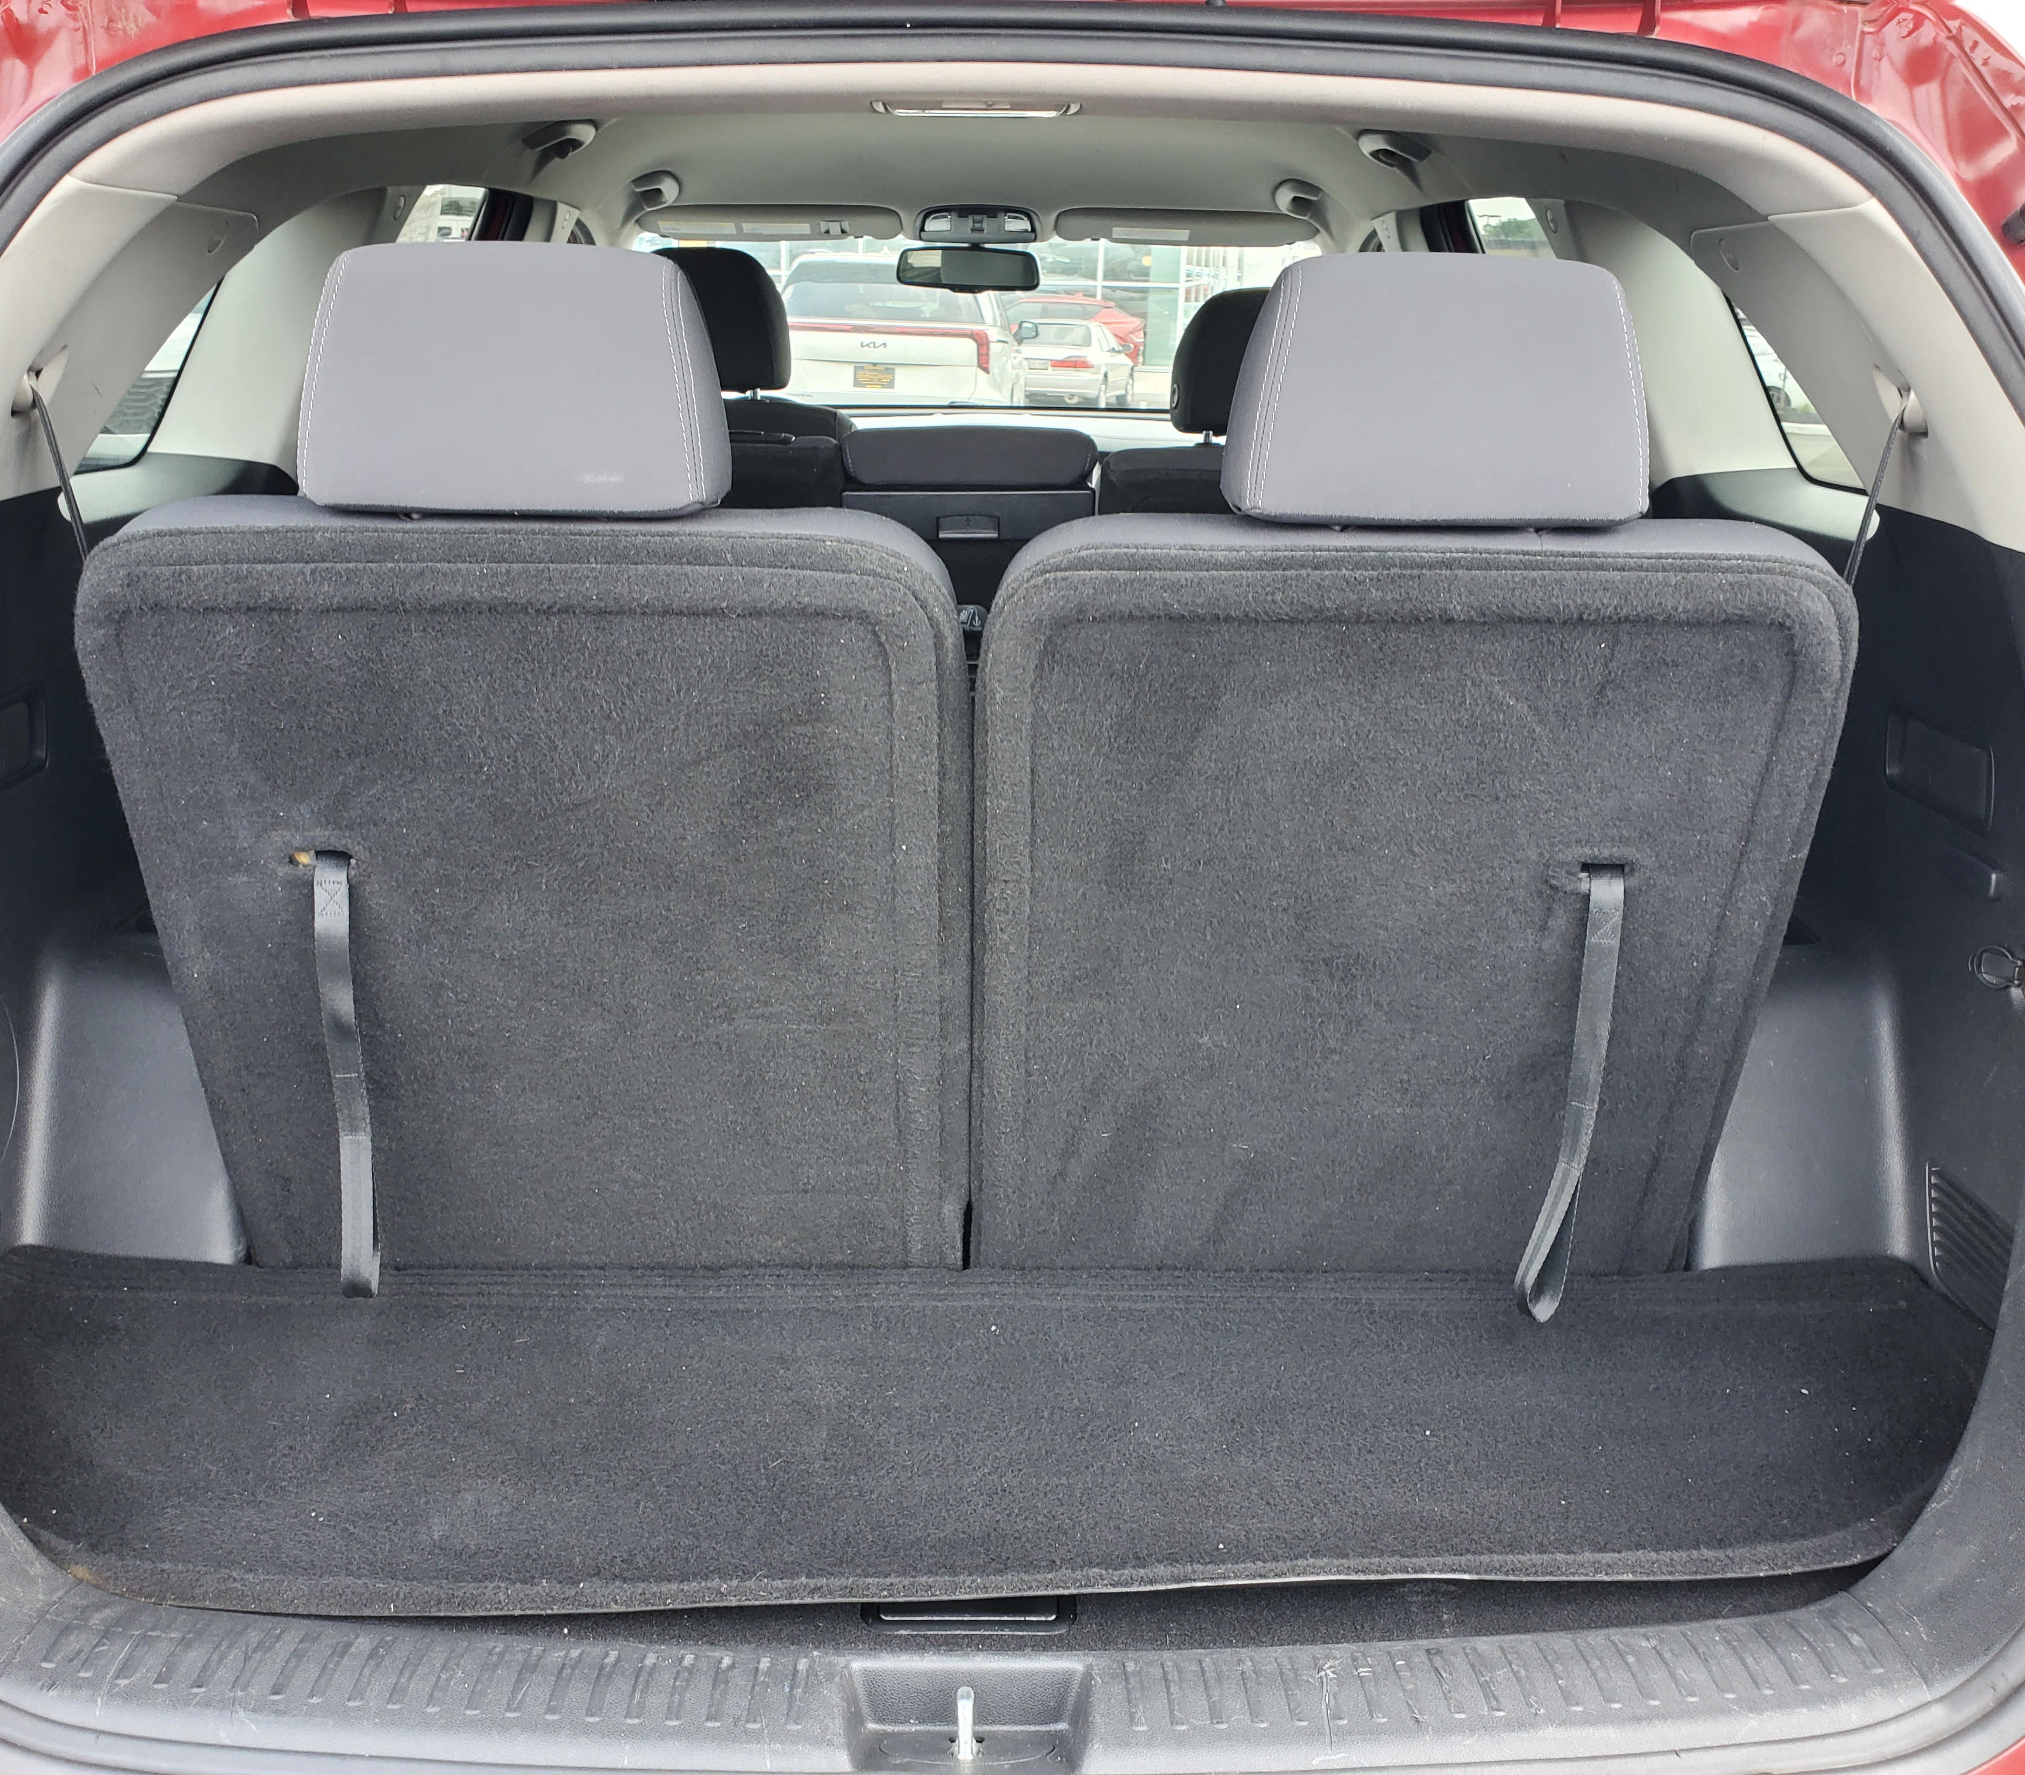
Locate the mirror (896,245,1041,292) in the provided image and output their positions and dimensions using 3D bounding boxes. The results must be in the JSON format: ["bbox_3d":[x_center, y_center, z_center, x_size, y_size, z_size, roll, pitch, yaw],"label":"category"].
[{"bbox_3d":[-0.075,-1.073,3.089,0.250,0.072,0.050,6,23,11],"label":"mirror"}]

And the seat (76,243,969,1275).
[{"bbox_3d":[-0.292,-0.068,1.204,0.520,0.706,0.210,0,27,-1],"label":"seat"}]

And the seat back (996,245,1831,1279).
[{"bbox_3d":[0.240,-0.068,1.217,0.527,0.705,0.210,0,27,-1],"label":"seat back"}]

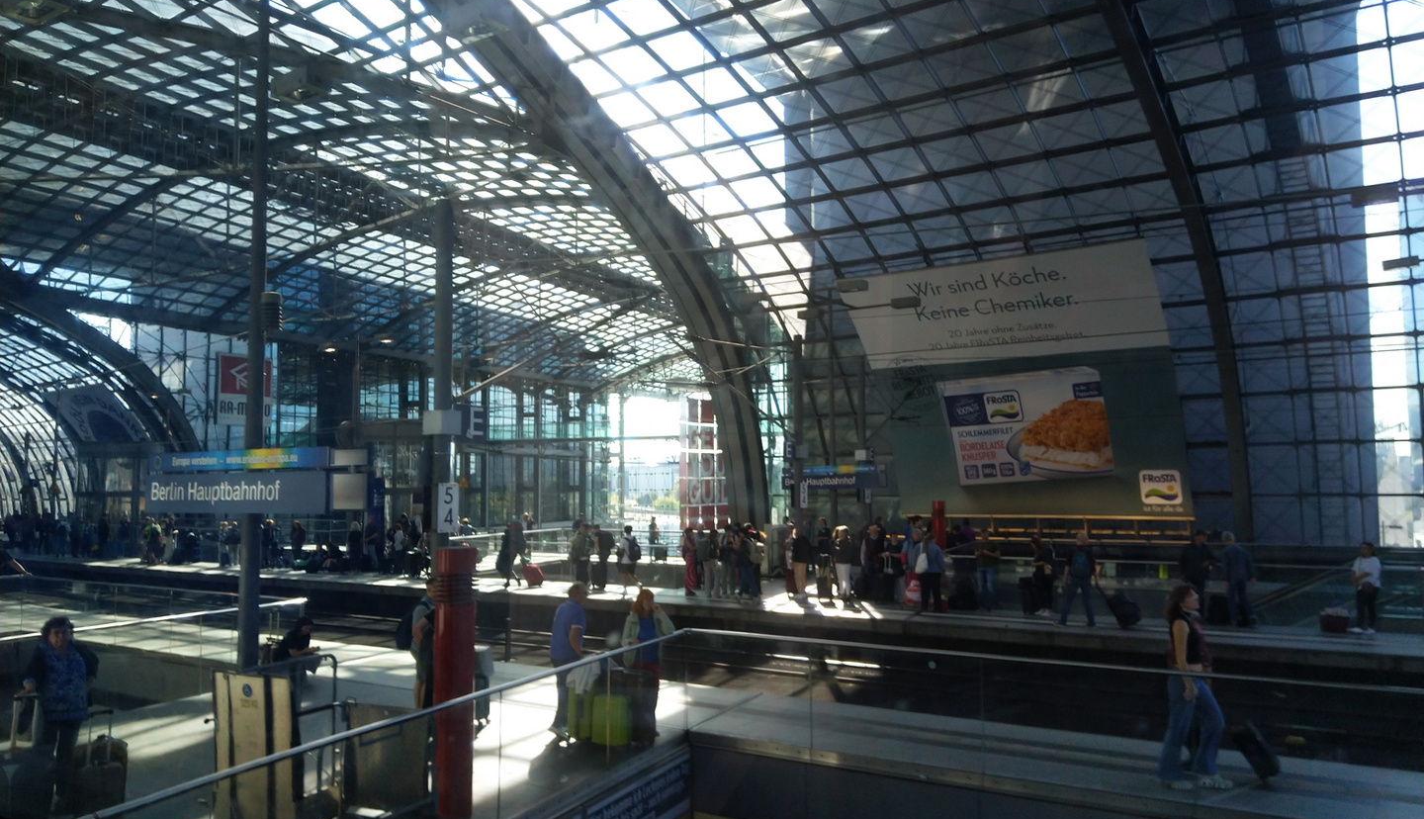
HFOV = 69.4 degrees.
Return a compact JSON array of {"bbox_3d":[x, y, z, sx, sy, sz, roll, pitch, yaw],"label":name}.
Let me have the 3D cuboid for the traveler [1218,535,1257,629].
[{"bbox_3d":[10.193,3.274,19.971,0.560,1.749,0.420,0,-4,2],"label":"traveler"}]

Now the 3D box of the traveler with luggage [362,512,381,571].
[{"bbox_3d":[-10.996,4.347,33.532,0.460,1.798,0.500,2,-5,-28],"label":"traveler with luggage"}]

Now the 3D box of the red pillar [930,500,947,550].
[{"bbox_3d":[5.709,3.464,25.784,0.350,2.280,0.350,2,-5,-33],"label":"red pillar"}]

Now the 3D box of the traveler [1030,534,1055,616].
[{"bbox_3d":[6.993,3.483,21.738,0.520,1.672,0.450,1,-4,-17],"label":"traveler"}]

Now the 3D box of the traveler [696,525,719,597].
[{"bbox_3d":[-0.076,3.809,25.543,0.580,1.675,0.500,3,-6,-44],"label":"traveler"}]

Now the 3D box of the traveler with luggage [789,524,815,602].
[{"bbox_3d":[2.189,3.692,24.972,0.520,1.790,0.500,0,-4,-6],"label":"traveler with luggage"}]

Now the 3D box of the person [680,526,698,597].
[{"bbox_3d":[-0.584,3.759,25.546,0.420,1.695,0.420,0,-4,2],"label":"person"}]

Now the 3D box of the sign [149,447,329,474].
[{"bbox_3d":[-4.823,0.517,10.369,2.780,0.185,0.080,-3,-5,30],"label":"sign"}]

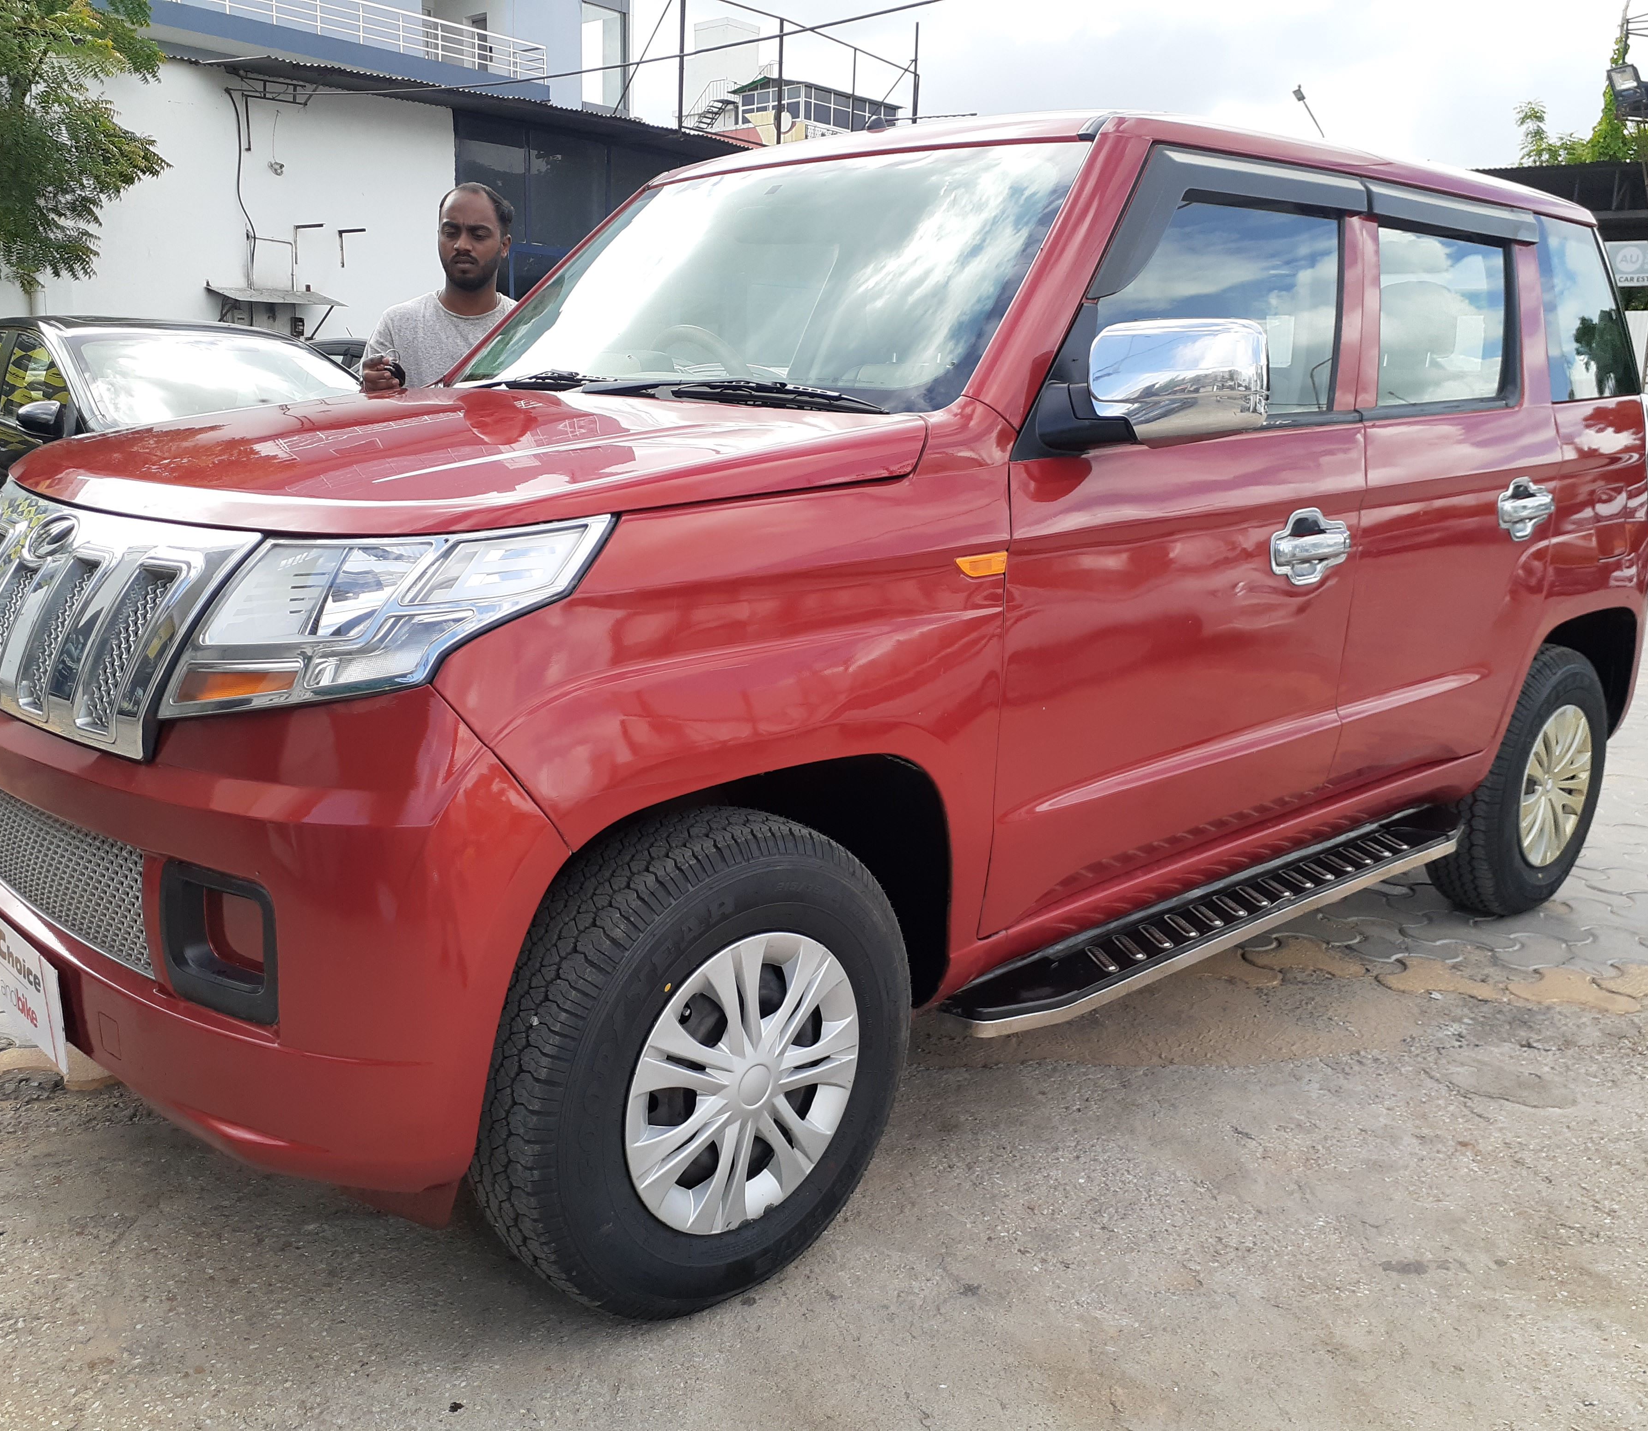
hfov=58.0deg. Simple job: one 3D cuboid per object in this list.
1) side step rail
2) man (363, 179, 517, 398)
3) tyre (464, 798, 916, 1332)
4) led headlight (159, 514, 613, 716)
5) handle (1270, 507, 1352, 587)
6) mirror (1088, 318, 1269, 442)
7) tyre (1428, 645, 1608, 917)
[{"bbox_3d":[0.790,0.351,2.784,1.600,0.075,0.165,-9,17,-41],"label":"side step rail"},{"bbox_3d":[-0.872,-0.443,3.800,0.500,1.730,0.330,2,12,2],"label":"man"},{"bbox_3d":[-0.175,0.485,2.121,0.700,0.700,0.220,-9,17,-41],"label":"tyre"},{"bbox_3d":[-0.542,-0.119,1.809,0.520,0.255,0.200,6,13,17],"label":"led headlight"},{"bbox_3d":[0.871,-0.300,2.657,0.245,0.135,0.052,-9,17,-41],"label":"handle"},{"bbox_3d":[0.505,-0.482,2.148,0.140,0.185,0.250,-9,17,-41],"label":"mirror"},{"bbox_3d":[1.816,0.163,3.885,0.700,0.700,0.220,-9,17,-41],"label":"tyre"}]

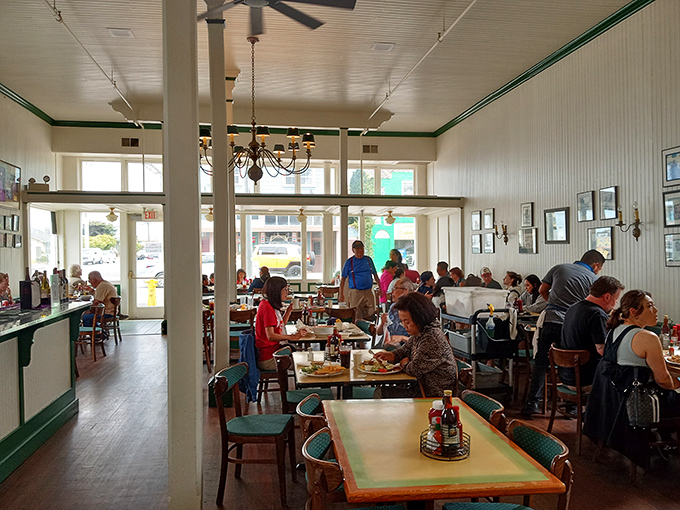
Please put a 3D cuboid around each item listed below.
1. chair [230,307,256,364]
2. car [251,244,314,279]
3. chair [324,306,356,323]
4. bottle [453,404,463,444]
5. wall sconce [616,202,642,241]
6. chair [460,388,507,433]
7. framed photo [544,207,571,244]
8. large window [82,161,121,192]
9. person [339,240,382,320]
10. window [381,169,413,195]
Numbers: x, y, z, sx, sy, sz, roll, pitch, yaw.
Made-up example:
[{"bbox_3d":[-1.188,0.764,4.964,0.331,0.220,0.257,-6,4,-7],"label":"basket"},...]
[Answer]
[{"bbox_3d":[-1.410,1.175,7.760,0.460,0.810,0.500,0,0,-10],"label":"chair"},{"bbox_3d":[-3.580,0.431,29.200,4.600,1.810,1.900,0,0,-10],"label":"car"},{"bbox_3d":[-0.015,1.143,7.614,0.440,0.840,0.490,0,0,-7],"label":"chair"},{"bbox_3d":[0.496,0.723,2.330,0.052,0.168,0.052,0,0,-10],"label":"bottle"},{"bbox_3d":[3.486,-0.392,6.594,0.180,0.470,0.380,0,0,-10],"label":"wall sconce"},{"bbox_3d":[0.570,1.160,2.815,0.500,0.810,0.450,0,0,-7],"label":"chair"},{"bbox_3d":[3.315,-0.434,8.425,0.050,0.540,0.620,0,0,-10],"label":"framed photo"},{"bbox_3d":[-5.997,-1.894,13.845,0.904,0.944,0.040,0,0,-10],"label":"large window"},{"bbox_3d":[0.290,0.671,8.400,0.640,1.790,0.420,0,0,-10],"label":"person"},{"bbox_3d":[1.500,-1.835,14.254,0.920,0.800,0.100,0,0,-10],"label":"window"}]

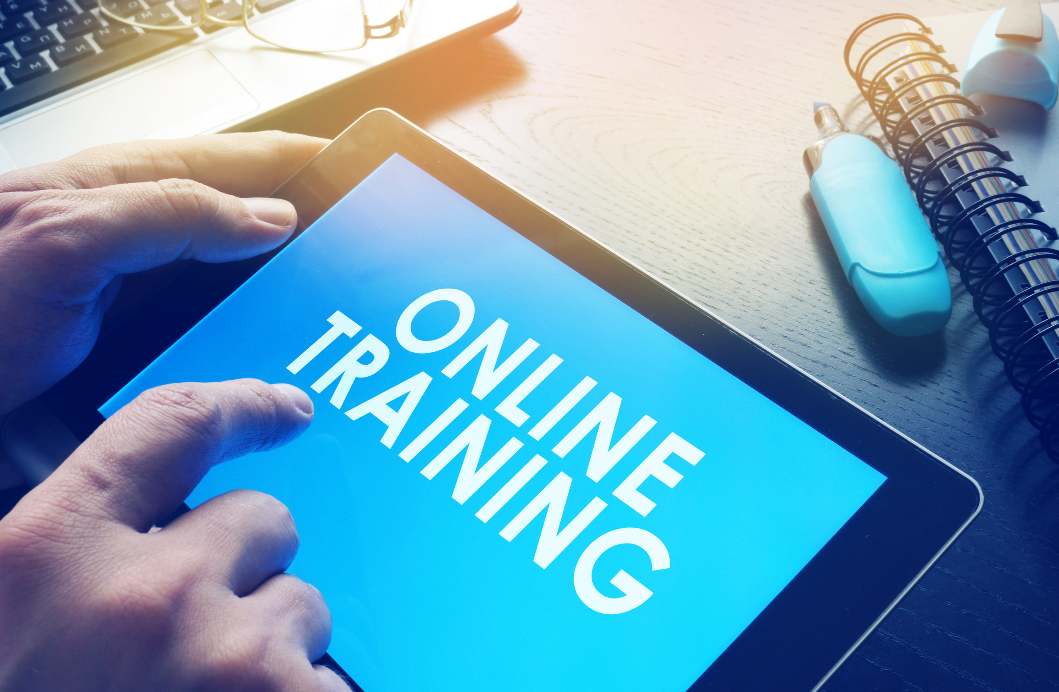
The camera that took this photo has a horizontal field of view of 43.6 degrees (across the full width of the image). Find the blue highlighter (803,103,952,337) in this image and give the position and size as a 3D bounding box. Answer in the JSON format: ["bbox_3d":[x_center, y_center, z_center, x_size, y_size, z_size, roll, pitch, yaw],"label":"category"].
[{"bbox_3d":[0.106,-0.044,0.415,0.027,0.016,0.110,-8,44,1],"label":"blue highlighter"}]

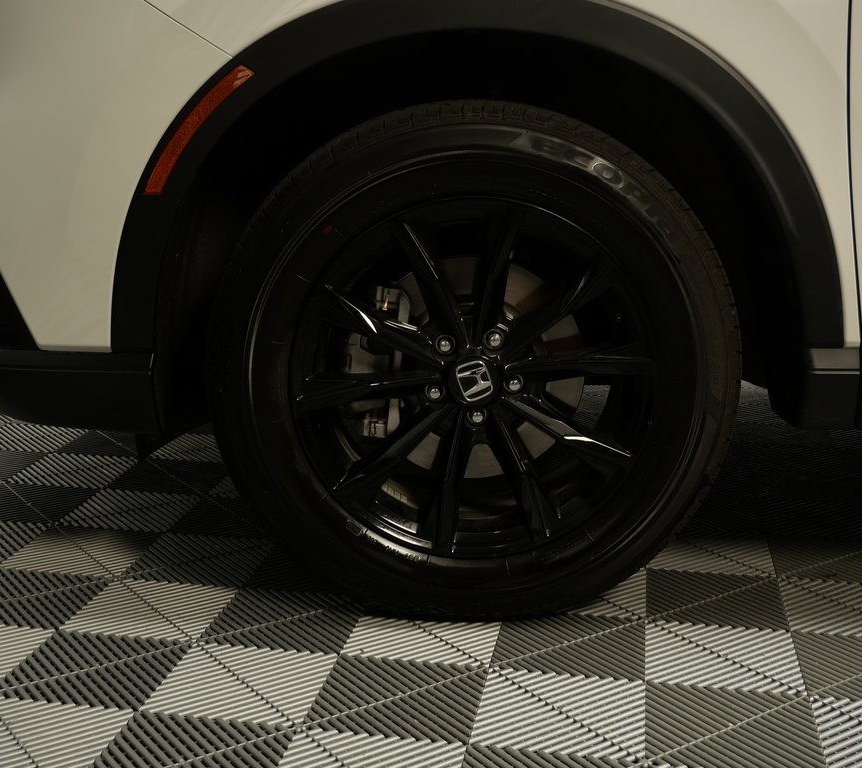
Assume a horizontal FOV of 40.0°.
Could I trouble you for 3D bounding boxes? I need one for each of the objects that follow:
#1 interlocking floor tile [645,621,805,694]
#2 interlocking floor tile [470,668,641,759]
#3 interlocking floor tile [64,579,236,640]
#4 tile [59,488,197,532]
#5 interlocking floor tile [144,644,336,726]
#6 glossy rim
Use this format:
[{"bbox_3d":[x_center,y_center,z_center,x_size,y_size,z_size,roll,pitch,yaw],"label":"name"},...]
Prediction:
[{"bbox_3d":[0.392,0.376,1.598,0.201,0.020,0.199,3,13,9],"label":"interlocking floor tile"},{"bbox_3d":[0.159,0.408,1.443,0.201,0.020,0.199,3,13,9],"label":"interlocking floor tile"},{"bbox_3d":[-0.405,0.335,1.725,0.201,0.020,0.199,3,13,9],"label":"interlocking floor tile"},{"bbox_3d":[-0.538,0.238,2.136,0.201,0.020,0.199,3,13,9],"label":"tile"},{"bbox_3d":[-0.239,0.388,1.506,0.201,0.020,0.199,3,13,9],"label":"interlocking floor tile"},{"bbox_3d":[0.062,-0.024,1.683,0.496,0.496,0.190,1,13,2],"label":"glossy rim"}]

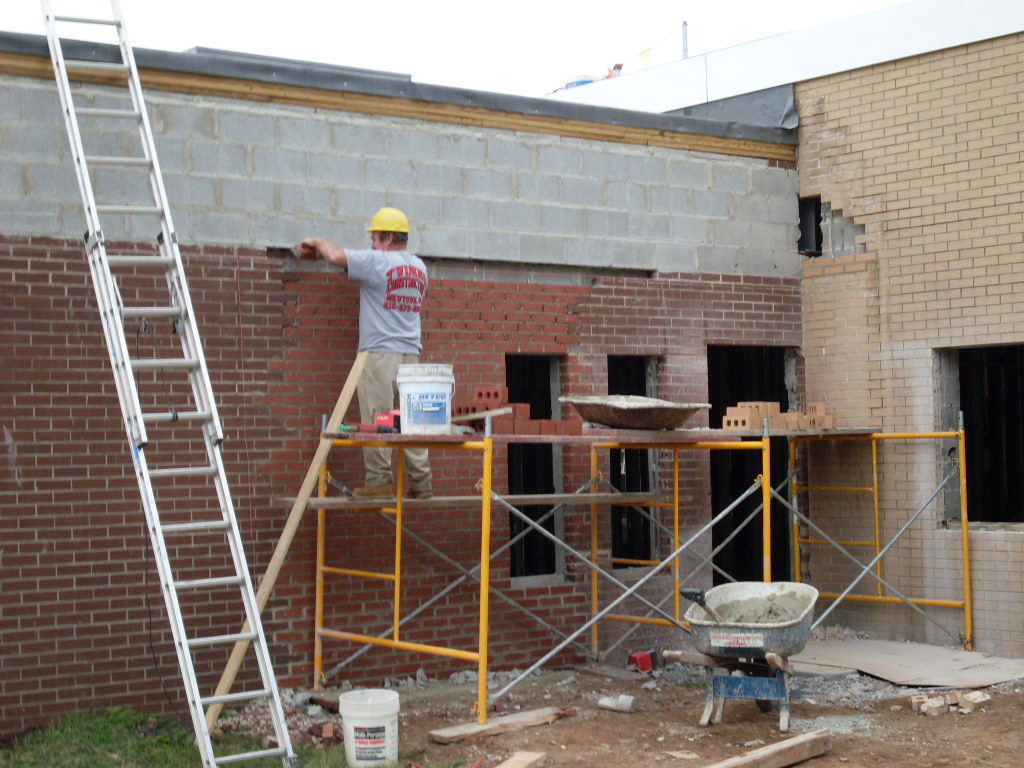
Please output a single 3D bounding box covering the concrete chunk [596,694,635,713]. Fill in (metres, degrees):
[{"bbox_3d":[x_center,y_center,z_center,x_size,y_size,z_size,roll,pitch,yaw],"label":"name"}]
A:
[{"bbox_3d":[0.567,1.742,11.450,0.210,0.080,0.110,-2,-2,30],"label":"concrete chunk"}]

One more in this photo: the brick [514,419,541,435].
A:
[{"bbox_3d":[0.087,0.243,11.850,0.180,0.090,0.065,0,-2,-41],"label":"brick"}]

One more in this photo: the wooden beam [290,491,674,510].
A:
[{"bbox_3d":[-0.090,0.711,12.750,2.860,0.050,0.240,2,-3,-41],"label":"wooden beam"}]

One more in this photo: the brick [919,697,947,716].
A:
[{"bbox_3d":[2.250,1.720,11.200,0.140,0.090,0.100,-2,-2,30],"label":"brick"}]

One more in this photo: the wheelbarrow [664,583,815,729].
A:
[{"bbox_3d":[1.200,1.427,10.850,0.660,0.690,1.420,-2,-2,21],"label":"wheelbarrow"}]

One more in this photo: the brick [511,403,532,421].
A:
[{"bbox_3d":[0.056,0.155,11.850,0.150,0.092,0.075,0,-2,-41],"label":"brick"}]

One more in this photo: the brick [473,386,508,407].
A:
[{"bbox_3d":[-0.121,0.062,11.800,0.203,0.092,0.058,-2,-2,35],"label":"brick"}]

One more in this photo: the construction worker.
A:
[{"bbox_3d":[-0.920,-0.171,12.480,0.820,1.700,0.520,-3,-2,42],"label":"construction worker"}]

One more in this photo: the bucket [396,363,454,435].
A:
[{"bbox_3d":[-0.462,0.081,11.250,0.305,0.375,0.305,-1,-2,-2],"label":"bucket"}]

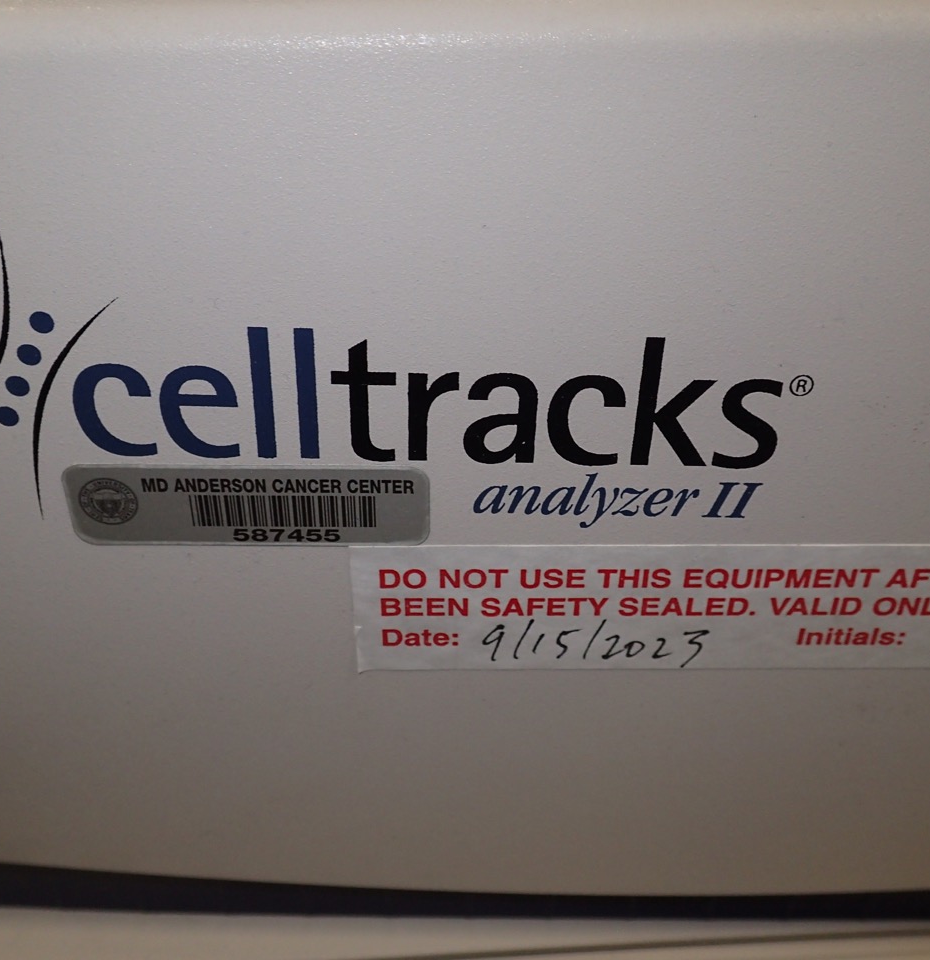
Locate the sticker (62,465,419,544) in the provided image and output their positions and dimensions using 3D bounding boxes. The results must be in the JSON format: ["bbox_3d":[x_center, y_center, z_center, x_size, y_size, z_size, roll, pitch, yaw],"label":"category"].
[{"bbox_3d":[-0.032,0.004,0.165,0.053,0.015,0.001,1,34,-1],"label":"sticker"}]

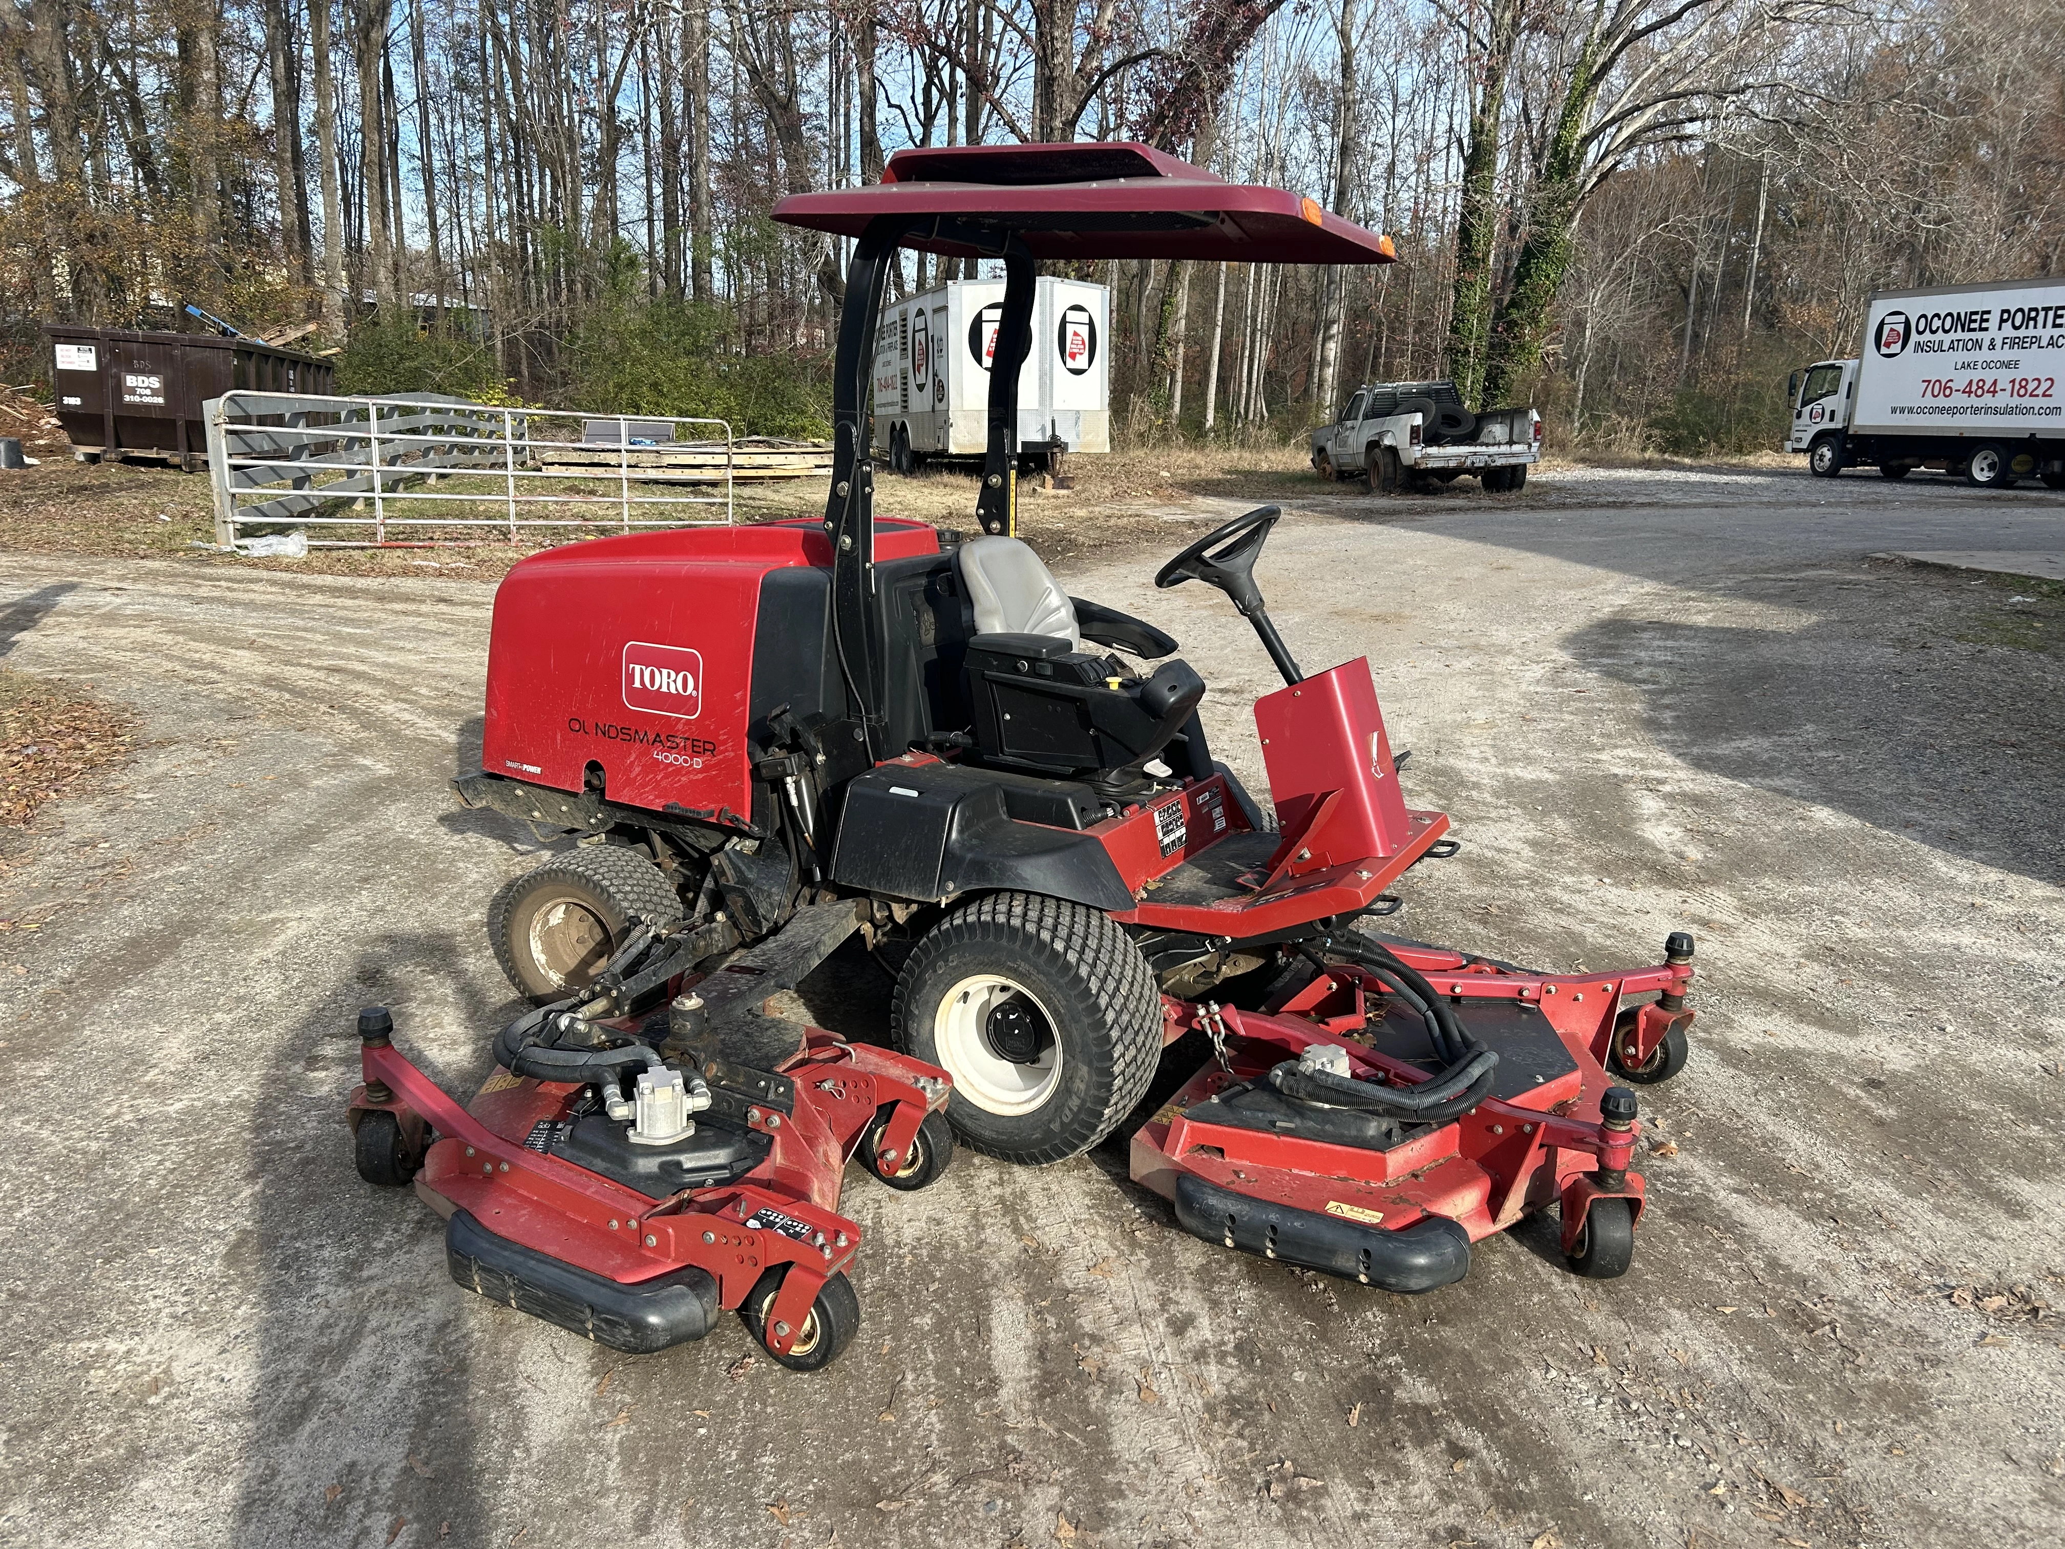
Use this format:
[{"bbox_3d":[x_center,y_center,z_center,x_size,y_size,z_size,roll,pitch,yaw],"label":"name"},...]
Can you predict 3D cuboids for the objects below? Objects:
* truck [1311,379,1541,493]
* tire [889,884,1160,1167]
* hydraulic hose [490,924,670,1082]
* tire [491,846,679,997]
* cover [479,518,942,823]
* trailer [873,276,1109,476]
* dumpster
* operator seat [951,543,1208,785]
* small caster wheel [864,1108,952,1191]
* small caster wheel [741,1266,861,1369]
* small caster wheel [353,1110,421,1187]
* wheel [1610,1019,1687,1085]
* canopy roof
[{"bbox_3d":[6.536,-5.845,26.411,2.200,1.880,5.550,-1,14,-7],"label":"truck"},{"bbox_3d":[-0.016,0.607,3.749,0.626,0.626,0.325,9,17,29],"label":"tire"},{"bbox_3d":[-0.934,0.518,3.459,0.430,0.240,0.430,8,16,29],"label":"hydraulic hose"},{"bbox_3d":[-1.264,0.462,4.450,0.517,0.517,0.285,6,15,19],"label":"tire"},{"bbox_3d":[-0.962,-0.377,4.697,1.220,0.810,0.770,9,17,29],"label":"cover"},{"bbox_3d":[-0.649,-6.458,25.882,2.550,2.920,7.920,-3,15,-16],"label":"trailer"},{"bbox_3d":[-13.113,-5.920,24.776,2.420,1.773,6.388,2,12,-13],"label":"dumpster"},{"bbox_3d":[0.195,-0.288,4.058,0.730,0.640,0.650,8,16,29],"label":"operator seat"},{"bbox_3d":[-0.299,0.851,3.572,0.205,0.205,0.092,7,16,23],"label":"small caster wheel"},{"bbox_3d":[-0.415,0.971,2.790,0.195,0.195,0.085,8,16,25],"label":"small caster wheel"},{"bbox_3d":[-1.467,0.838,3.568,0.095,0.205,0.205,1,14,1],"label":"small caster wheel"},{"bbox_3d":[1.589,0.698,4.009,0.085,0.195,0.195,-11,18,-40],"label":"wheel"},{"bbox_3d":[0.167,-1.421,3.761,1.290,0.240,1.000,11,18,28],"label":"canopy roof"}]

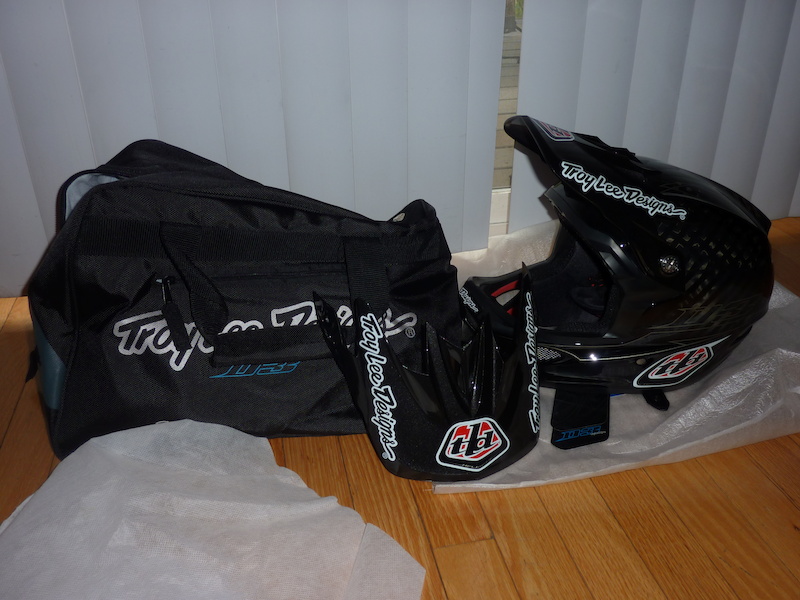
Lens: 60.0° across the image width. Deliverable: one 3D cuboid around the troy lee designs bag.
[{"bbox_3d":[-0.172,-0.032,0.768,0.450,0.270,0.262,-3,27,-6],"label":"troy lee designs bag"}]

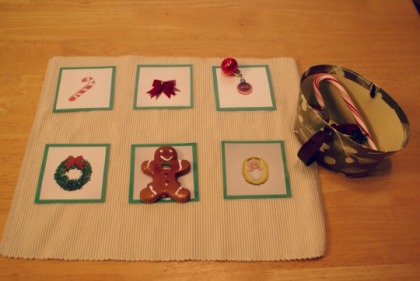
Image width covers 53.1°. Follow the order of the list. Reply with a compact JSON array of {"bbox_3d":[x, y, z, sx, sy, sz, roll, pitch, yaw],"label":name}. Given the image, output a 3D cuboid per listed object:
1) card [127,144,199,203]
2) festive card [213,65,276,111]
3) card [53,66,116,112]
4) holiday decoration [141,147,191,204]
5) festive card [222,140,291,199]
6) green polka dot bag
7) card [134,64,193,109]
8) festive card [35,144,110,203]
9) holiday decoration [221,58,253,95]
[{"bbox_3d":[-0.063,0.043,0.582,0.091,0.003,0.091,-2,57,-3],"label":"card"},{"bbox_3d":[0.054,-0.086,0.670,0.091,0.003,0.091,-2,57,-3],"label":"festive card"},{"bbox_3d":[-0.196,-0.084,0.661,0.091,0.003,0.091,-3,57,-3],"label":"card"},{"bbox_3d":[-0.060,0.046,0.570,0.068,0.013,0.084,-1,57,-2],"label":"holiday decoration"},{"bbox_3d":[0.064,0.038,0.588,0.091,0.003,0.091,-1,57,-2],"label":"festive card"},{"bbox_3d":[0.188,-0.025,0.587,0.110,0.080,0.163,-33,63,-21],"label":"green polka dot bag"},{"bbox_3d":[-0.073,-0.087,0.667,0.091,0.003,0.091,-1,57,-2],"label":"card"},{"bbox_3d":[-0.187,0.043,0.578,0.091,0.003,0.091,-2,57,-3],"label":"festive card"},{"bbox_3d":[0.042,-0.102,0.651,0.026,0.026,0.063,-29,62,-19],"label":"holiday decoration"}]

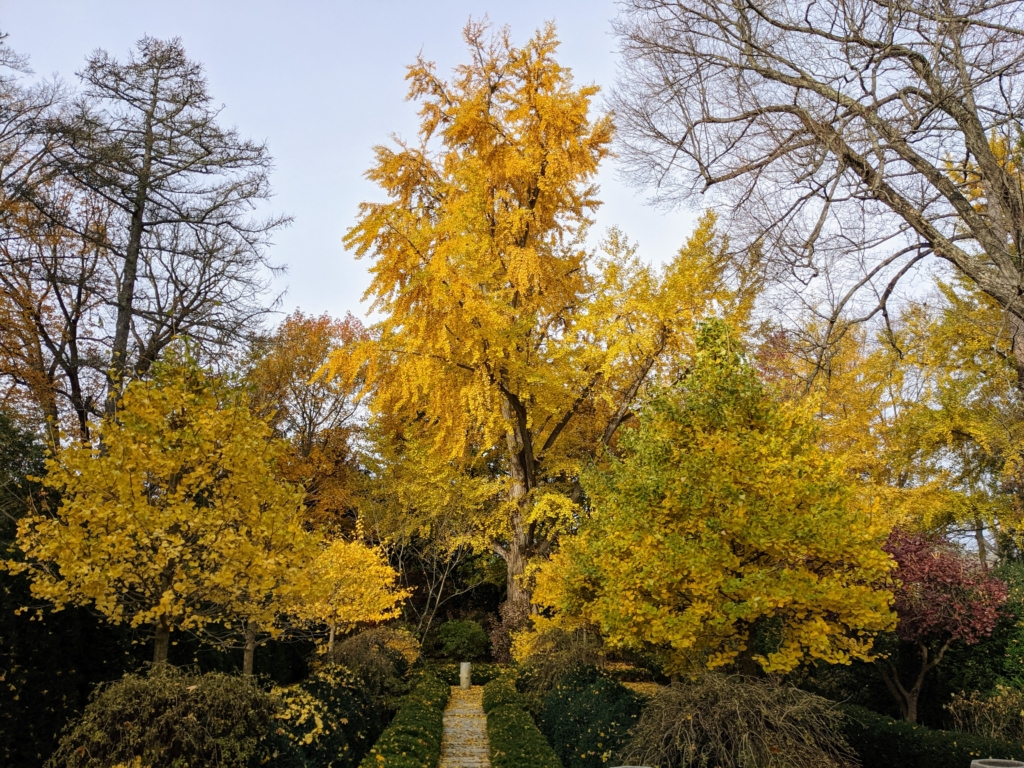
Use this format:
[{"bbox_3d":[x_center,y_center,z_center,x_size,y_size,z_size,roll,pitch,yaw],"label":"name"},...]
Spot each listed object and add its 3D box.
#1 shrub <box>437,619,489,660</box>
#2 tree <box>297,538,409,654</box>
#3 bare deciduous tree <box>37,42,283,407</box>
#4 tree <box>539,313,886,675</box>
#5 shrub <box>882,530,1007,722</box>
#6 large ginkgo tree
[{"bbox_3d":[-1.064,5.605,17.530,1.190,0.880,1.130,0,-12,0],"label":"shrub"},{"bbox_3d":[-3.462,4.624,16.711,2.580,2.980,2.450,0,-12,0],"label":"tree"},{"bbox_3d":[-14.795,-3.284,32.837,10.830,24.680,10.290,0,-12,0],"label":"bare deciduous tree"},{"bbox_3d":[2.263,1.785,8.821,4.070,5.160,3.740,0,-12,0],"label":"tree"},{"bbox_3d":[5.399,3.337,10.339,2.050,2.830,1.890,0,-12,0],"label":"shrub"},{"bbox_3d":[1.200,-2.770,27.116,14.270,21.570,12.550,0,-12,0],"label":"large ginkgo tree"}]

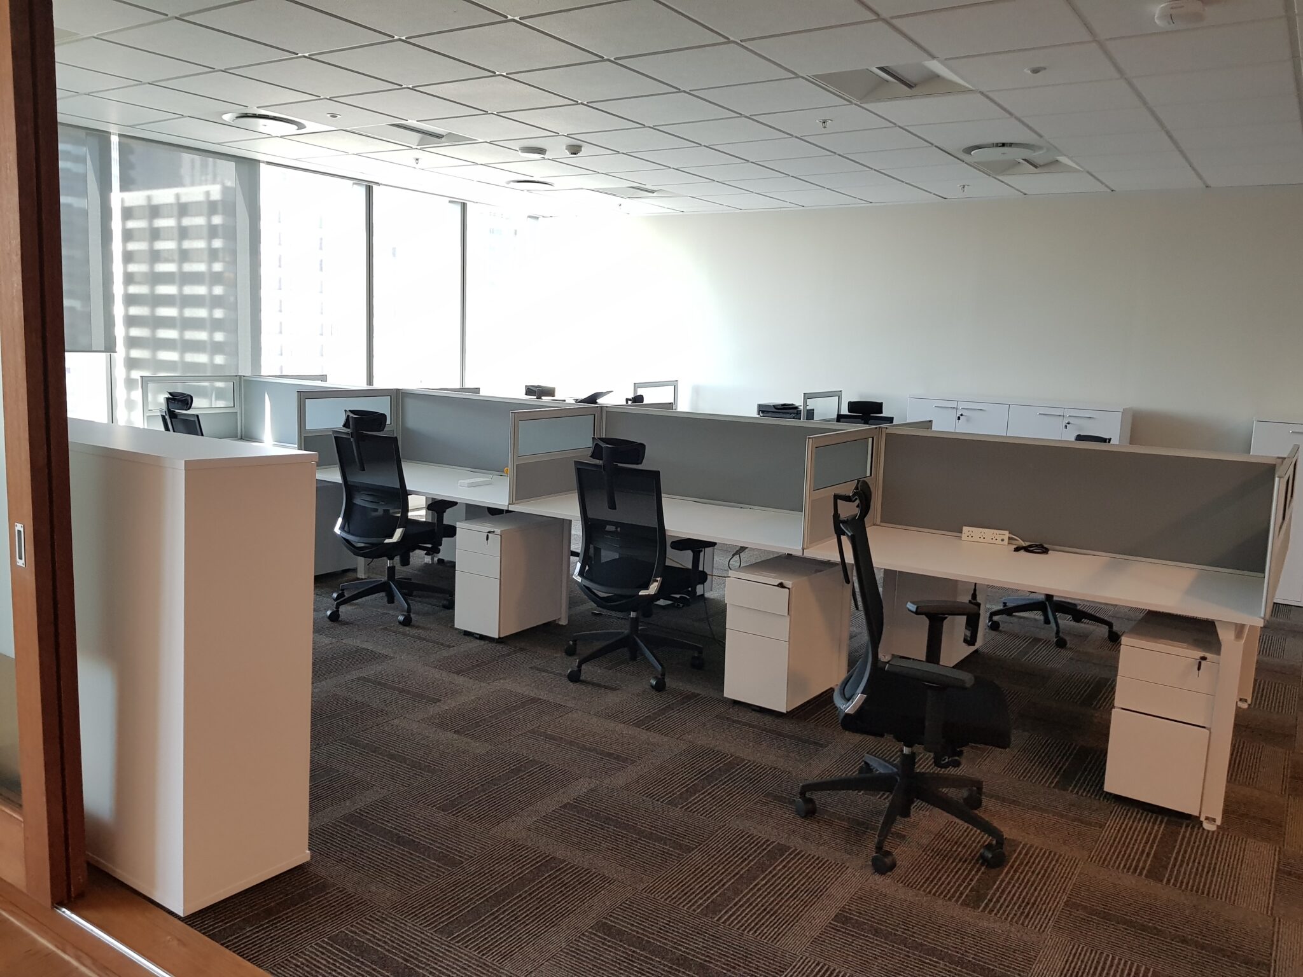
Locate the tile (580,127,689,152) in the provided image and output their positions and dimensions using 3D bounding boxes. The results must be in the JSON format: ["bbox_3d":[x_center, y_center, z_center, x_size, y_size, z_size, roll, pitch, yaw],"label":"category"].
[{"bbox_3d":[-0.100,-2.074,5.809,0.595,0.020,0.595,8,11,33],"label":"tile"}]

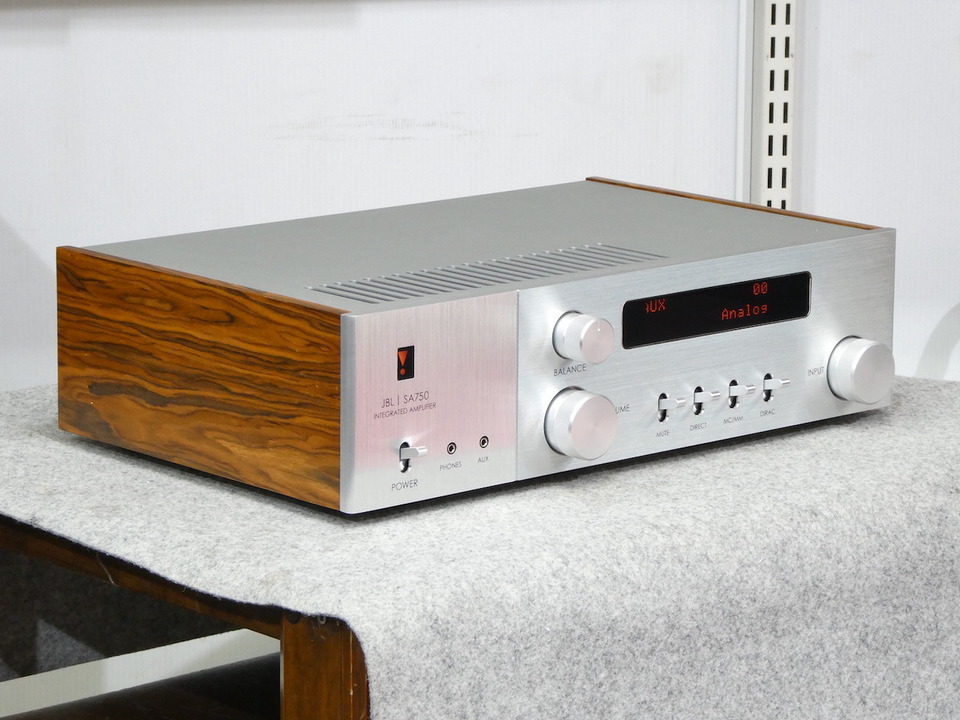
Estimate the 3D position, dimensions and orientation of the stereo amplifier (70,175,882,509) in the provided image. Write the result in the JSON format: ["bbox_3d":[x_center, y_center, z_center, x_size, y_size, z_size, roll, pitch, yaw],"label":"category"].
[{"bbox_3d":[0.010,-0.015,2.315,0.451,0.118,0.298,-10,16,-41],"label":"stereo amplifier"}]

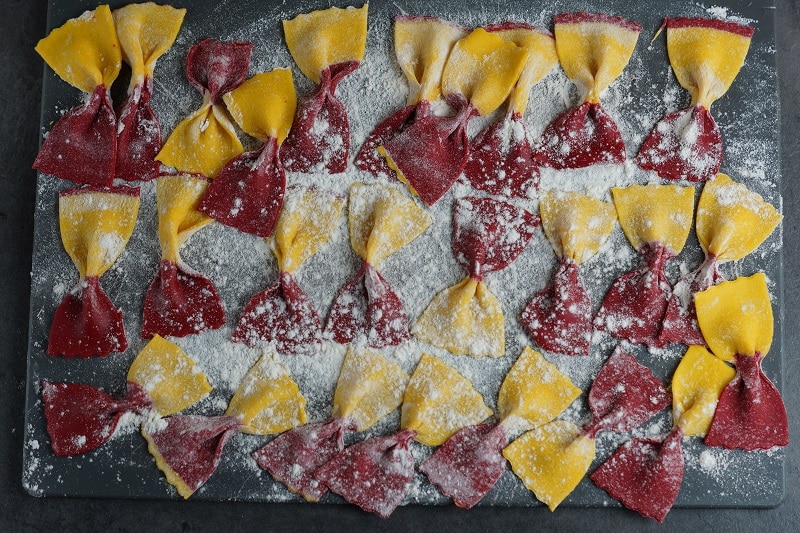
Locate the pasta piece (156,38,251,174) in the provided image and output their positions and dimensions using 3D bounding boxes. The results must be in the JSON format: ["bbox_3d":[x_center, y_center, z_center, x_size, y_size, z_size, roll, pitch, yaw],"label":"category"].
[{"bbox_3d":[-0.084,-0.073,0.755,0.038,0.014,0.066,15,81,2],"label":"pasta piece"}]

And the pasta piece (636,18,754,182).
[{"bbox_3d":[0.134,-0.077,0.755,0.040,0.014,0.078,14,81,2],"label":"pasta piece"}]

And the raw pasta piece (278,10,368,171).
[{"bbox_3d":[-0.038,-0.083,0.756,0.038,0.014,0.081,6,81,1],"label":"raw pasta piece"}]

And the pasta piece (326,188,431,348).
[{"bbox_3d":[-0.009,0.000,0.743,0.040,0.014,0.074,10,81,2],"label":"pasta piece"}]

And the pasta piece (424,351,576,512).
[{"bbox_3d":[0.044,0.071,0.732,0.031,0.014,0.075,43,83,6],"label":"pasta piece"}]

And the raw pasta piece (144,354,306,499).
[{"bbox_3d":[-0.075,0.069,0.732,0.068,0.014,0.037,-31,82,-5],"label":"raw pasta piece"}]

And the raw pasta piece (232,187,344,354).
[{"bbox_3d":[-0.046,0.002,0.743,0.040,0.014,0.075,14,81,2],"label":"raw pasta piece"}]

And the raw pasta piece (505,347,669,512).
[{"bbox_3d":[0.082,0.070,0.732,0.072,0.014,0.034,-42,83,-6],"label":"raw pasta piece"}]

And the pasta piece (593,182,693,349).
[{"bbox_3d":[0.108,-0.004,0.744,0.036,0.014,0.075,12,81,2],"label":"pasta piece"}]

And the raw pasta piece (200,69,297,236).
[{"bbox_3d":[-0.066,-0.054,0.747,0.037,0.014,0.078,11,81,2],"label":"raw pasta piece"}]

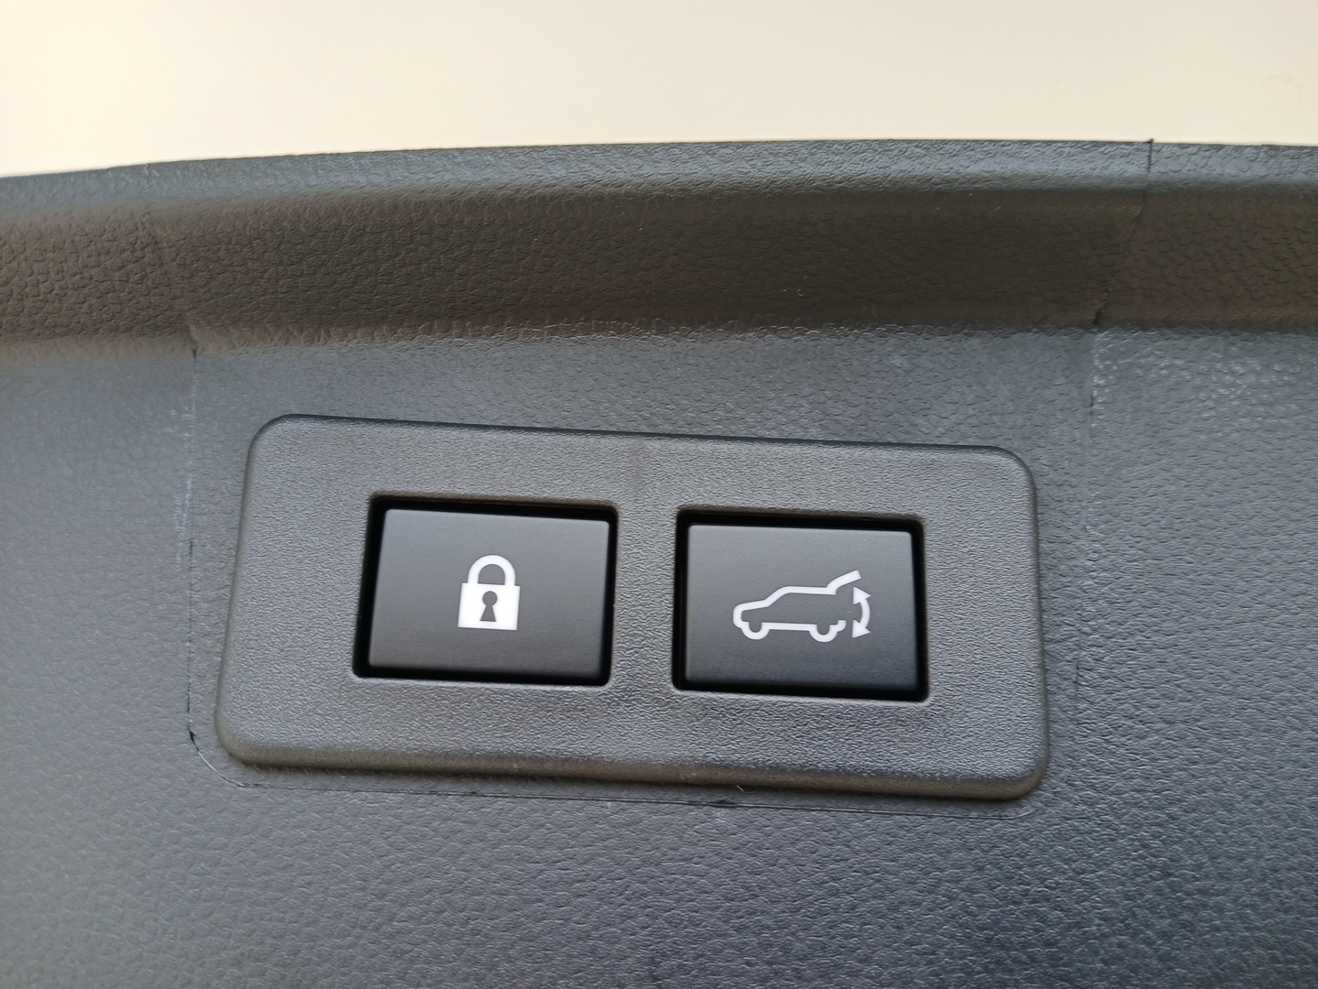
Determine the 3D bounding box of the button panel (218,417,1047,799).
[{"bbox_3d":[-0.002,0.012,0.113,0.090,0.039,0.007,3,-13,-2],"label":"button panel"}]

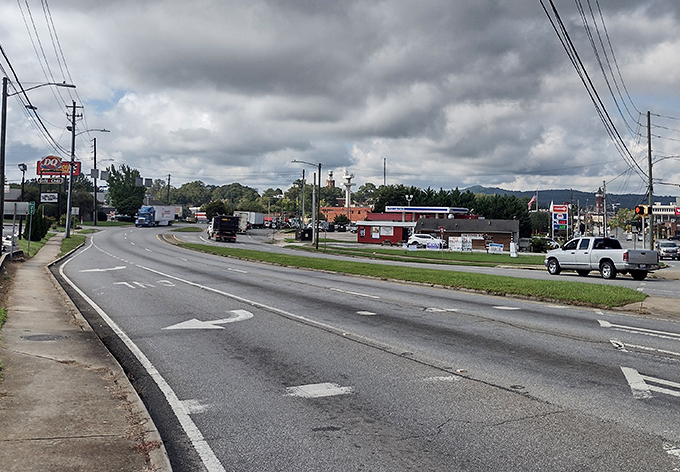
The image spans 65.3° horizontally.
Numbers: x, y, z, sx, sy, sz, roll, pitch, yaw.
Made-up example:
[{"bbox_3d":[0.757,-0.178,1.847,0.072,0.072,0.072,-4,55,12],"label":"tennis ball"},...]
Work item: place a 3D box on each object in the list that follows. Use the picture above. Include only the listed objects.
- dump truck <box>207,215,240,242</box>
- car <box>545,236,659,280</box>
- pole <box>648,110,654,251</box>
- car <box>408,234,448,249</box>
[{"bbox_3d":[-15.300,-0.920,69.000,2.500,3.200,7.900,2,1,-24],"label":"dump truck"},{"bbox_3d":[12.476,1.072,25.764,2.030,1.900,5.780,1,-1,-16],"label":"car"},{"bbox_3d":[23.430,-3.600,40.000,0.300,11.600,0.300,-1,-1,0],"label":"pole"},{"bbox_3d":[10.600,0.680,64.200,4.680,1.680,1.880,2,0,22],"label":"car"}]

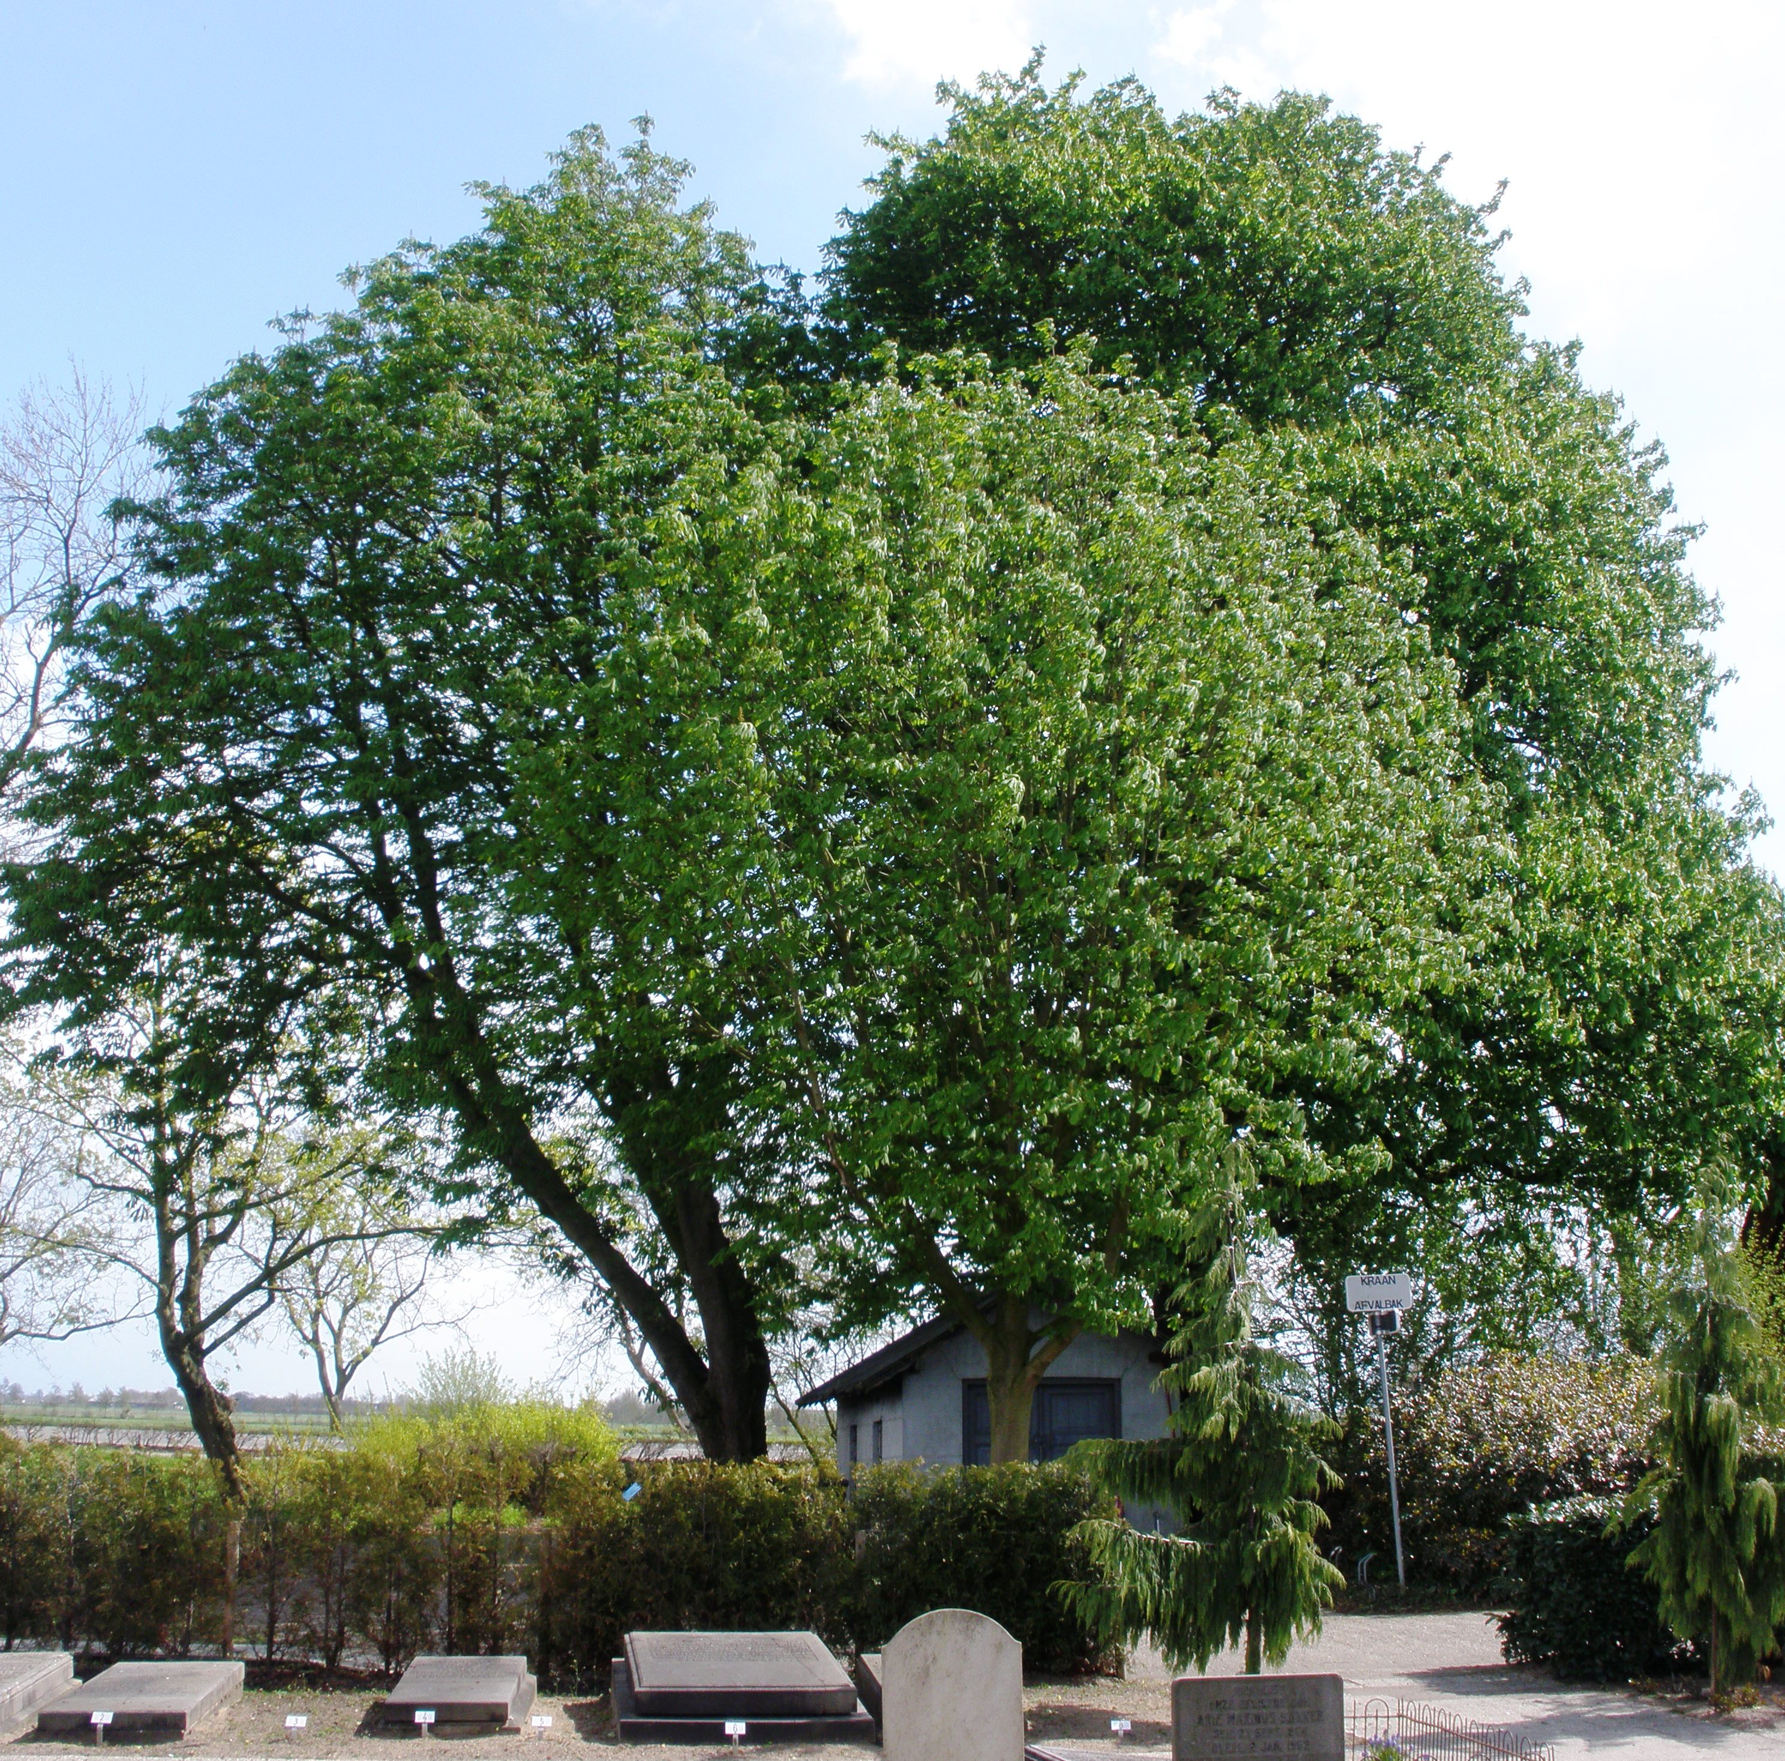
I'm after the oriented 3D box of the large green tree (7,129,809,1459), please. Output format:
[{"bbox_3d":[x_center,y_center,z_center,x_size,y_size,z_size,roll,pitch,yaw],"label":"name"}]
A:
[{"bbox_3d":[-5.927,-0.970,31.888,10.800,18.496,10.000,0,-12,0],"label":"large green tree"}]

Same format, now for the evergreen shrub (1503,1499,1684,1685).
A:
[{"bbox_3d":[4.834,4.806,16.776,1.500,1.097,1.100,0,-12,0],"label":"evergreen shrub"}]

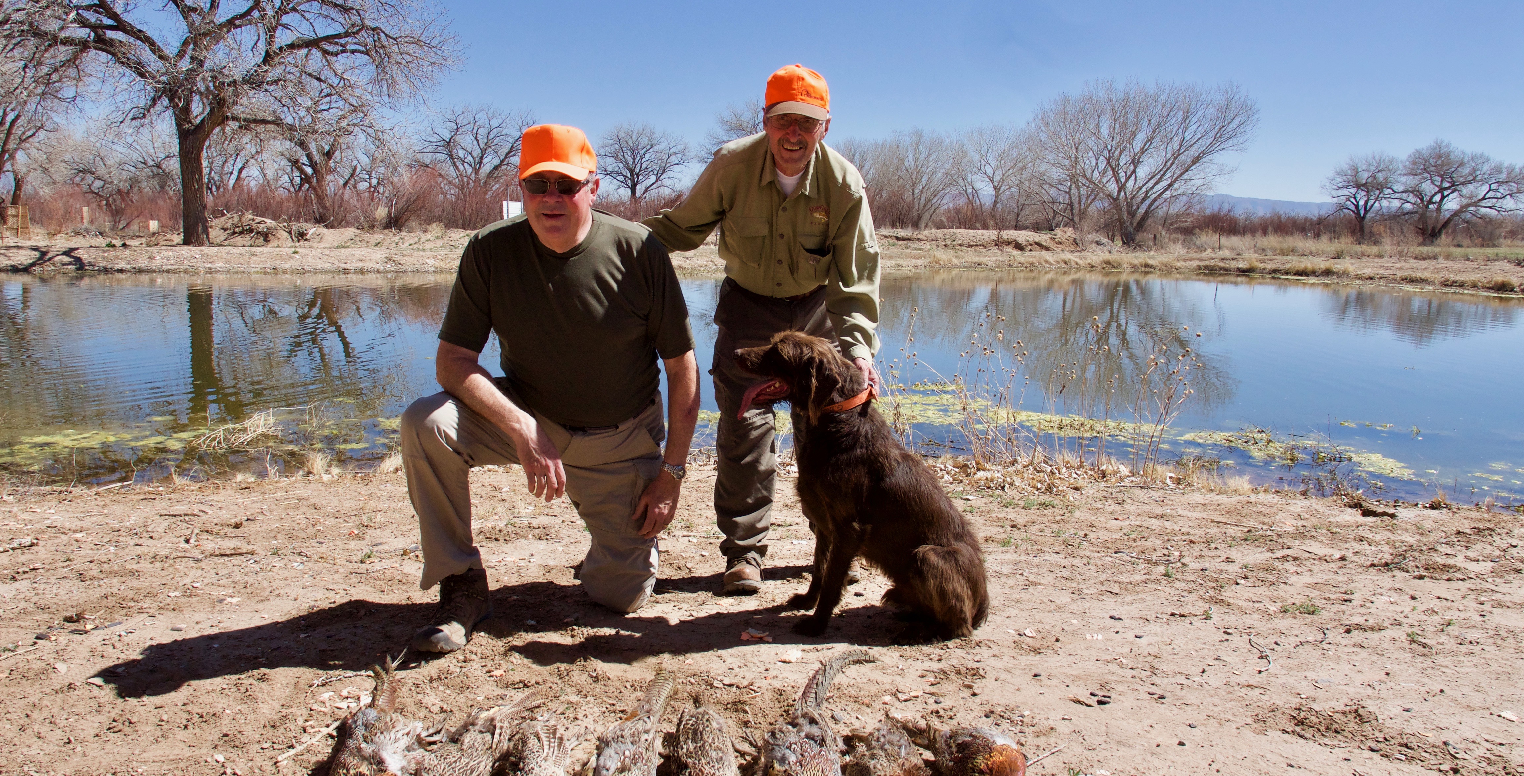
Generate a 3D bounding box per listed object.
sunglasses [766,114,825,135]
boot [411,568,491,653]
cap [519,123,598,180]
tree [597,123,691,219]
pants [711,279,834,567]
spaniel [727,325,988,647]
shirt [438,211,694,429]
[{"bbox_3d":[0.080,-0.630,2.542,0.142,0.047,0.120,6,18,-1],"label":"sunglasses"},{"bbox_3d":[-0.757,0.518,2.684,0.125,0.180,0.310,1,9,8],"label":"boot"},{"bbox_3d":[-0.449,-0.523,2.337,0.170,0.127,0.260,0,9,-2],"label":"cap"},{"bbox_3d":[-8.734,-15.716,78.508,7.120,7.730,6.800,0,9,0],"label":"tree"},{"bbox_3d":[0.052,0.104,3.055,0.420,0.842,0.340,0,9,0],"label":"pants"},{"bbox_3d":[0.248,0.249,2.764,0.640,0.786,0.290,0,9,-3],"label":"spaniel"},{"bbox_3d":[-0.480,-0.166,2.626,0.600,0.560,0.330,0,17,0],"label":"shirt"}]

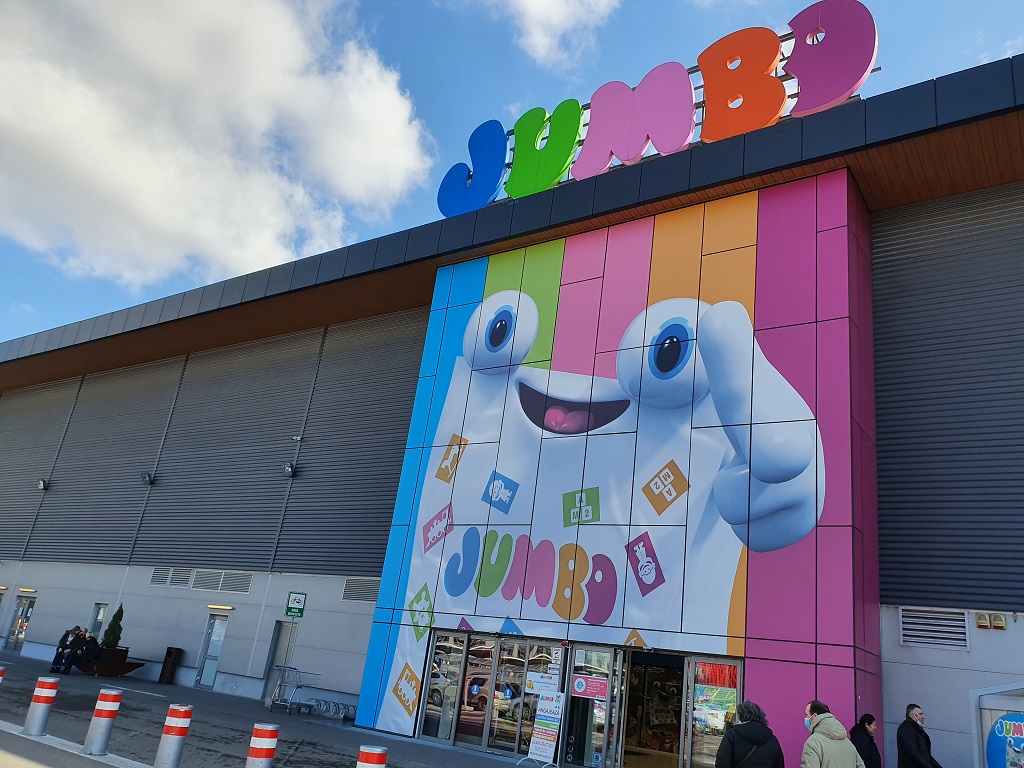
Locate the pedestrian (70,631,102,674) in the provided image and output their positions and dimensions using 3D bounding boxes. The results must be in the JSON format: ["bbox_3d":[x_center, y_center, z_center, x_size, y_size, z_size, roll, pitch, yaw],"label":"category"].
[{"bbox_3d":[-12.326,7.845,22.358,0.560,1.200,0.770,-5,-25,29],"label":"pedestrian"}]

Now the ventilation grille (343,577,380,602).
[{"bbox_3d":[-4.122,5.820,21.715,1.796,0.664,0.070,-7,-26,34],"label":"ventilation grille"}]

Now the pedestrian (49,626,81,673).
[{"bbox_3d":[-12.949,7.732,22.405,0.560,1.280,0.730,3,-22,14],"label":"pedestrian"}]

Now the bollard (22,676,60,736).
[{"bbox_3d":[-6.464,4.428,10.569,0.270,0.715,0.270,-7,-26,34],"label":"bollard"}]

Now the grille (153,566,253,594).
[{"bbox_3d":[-10.658,6.632,26.111,5.692,0.677,0.070,-7,-26,34],"label":"grille"}]

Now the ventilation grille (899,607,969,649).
[{"bbox_3d":[7.593,4.393,13.824,1.107,0.700,0.070,-7,-26,34],"label":"ventilation grille"}]

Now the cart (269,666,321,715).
[{"bbox_3d":[-5.423,7.687,19.225,0.580,1.010,0.980,-1,-23,21],"label":"cart"}]

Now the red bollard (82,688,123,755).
[{"bbox_3d":[-5.200,4.294,9.791,0.272,0.724,0.272,-7,-26,34],"label":"red bollard"}]

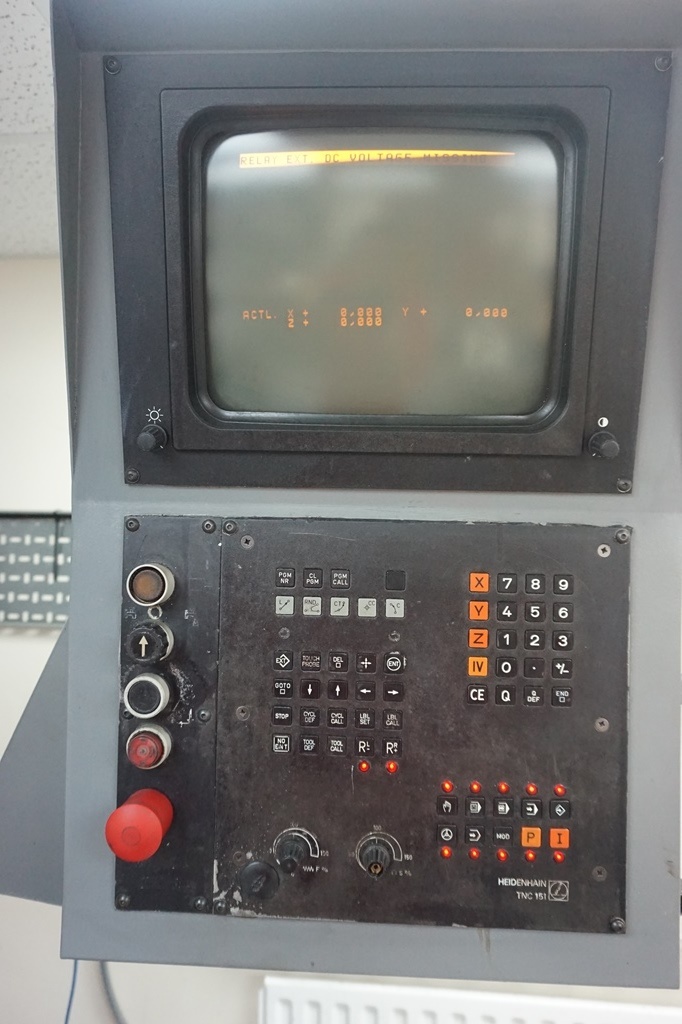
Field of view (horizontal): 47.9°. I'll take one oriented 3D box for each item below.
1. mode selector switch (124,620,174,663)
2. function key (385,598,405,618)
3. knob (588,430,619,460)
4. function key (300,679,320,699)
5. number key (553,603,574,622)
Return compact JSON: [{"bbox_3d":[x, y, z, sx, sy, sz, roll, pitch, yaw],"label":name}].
[{"bbox_3d":[-0.132,0.091,0.531,0.028,0.028,0.024,1,-1,3],"label":"mode selector switch"},{"bbox_3d":[0.038,0.068,0.540,0.013,0.013,0.005,1,-1,2],"label":"function key"},{"bbox_3d":[0.177,-0.043,0.512,0.018,0.018,0.018,1,12,2],"label":"knob"},{"bbox_3d":[-0.021,0.125,0.541,0.013,0.013,0.005,1,-1,2],"label":"function key"},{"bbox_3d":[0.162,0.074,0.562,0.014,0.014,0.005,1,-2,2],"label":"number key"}]

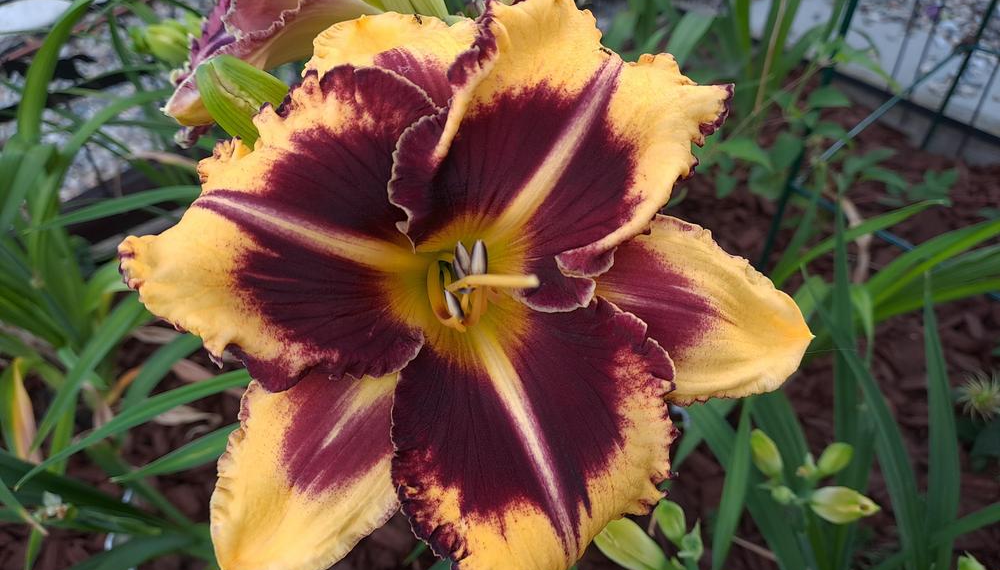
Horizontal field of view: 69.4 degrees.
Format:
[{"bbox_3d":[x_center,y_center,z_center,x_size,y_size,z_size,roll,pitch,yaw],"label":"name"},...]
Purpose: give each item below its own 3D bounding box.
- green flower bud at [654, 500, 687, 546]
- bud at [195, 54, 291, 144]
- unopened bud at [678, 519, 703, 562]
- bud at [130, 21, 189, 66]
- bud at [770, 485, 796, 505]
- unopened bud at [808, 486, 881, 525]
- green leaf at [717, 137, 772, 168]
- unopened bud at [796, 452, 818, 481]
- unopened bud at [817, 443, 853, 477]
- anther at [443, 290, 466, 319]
[{"bbox_3d":[0.085,0.118,0.360,0.014,0.026,0.014,-23,5,5],"label":"green flower bud"},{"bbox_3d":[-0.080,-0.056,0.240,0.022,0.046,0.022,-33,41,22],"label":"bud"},{"bbox_3d":[0.099,0.133,0.375,0.011,0.021,0.011,8,24,-4],"label":"unopened bud"},{"bbox_3d":[-0.175,-0.127,0.380,0.018,0.036,0.018,-51,47,-2],"label":"bud"},{"bbox_3d":[0.165,0.122,0.420,0.015,0.009,0.009,27,33,-27],"label":"bud"},{"bbox_3d":[0.191,0.122,0.400,0.043,0.020,0.020,-1,74,37],"label":"unopened bud"},{"bbox_3d":[0.322,-0.173,0.950,0.065,0.020,0.045,15,44,15],"label":"green leaf"},{"bbox_3d":[0.151,0.089,0.355,0.009,0.013,0.009,6,43,24],"label":"unopened bud"},{"bbox_3d":[0.185,0.097,0.400,0.015,0.026,0.015,-9,46,-50],"label":"unopened bud"},{"bbox_3d":[-0.013,0.005,0.203,0.003,0.010,0.003,-30,12,6],"label":"anther"}]

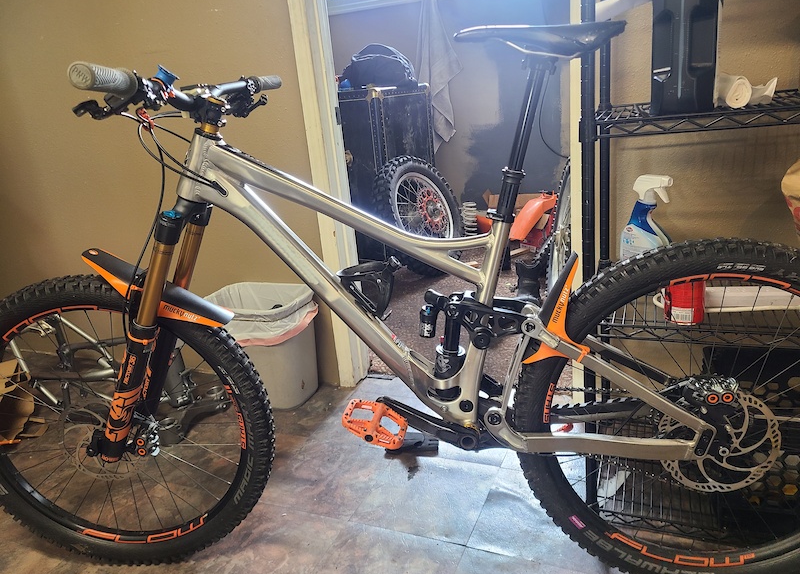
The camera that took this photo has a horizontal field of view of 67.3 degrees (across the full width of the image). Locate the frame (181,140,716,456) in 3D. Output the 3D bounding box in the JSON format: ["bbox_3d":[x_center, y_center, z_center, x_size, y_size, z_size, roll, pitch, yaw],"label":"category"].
[{"bbox_3d":[0.069,-0.003,1.122,0.980,0.645,0.170,-3,15,10],"label":"frame"}]

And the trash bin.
[{"bbox_3d":[-0.482,0.219,2.147,0.390,0.387,0.265,2,18,24],"label":"trash bin"}]

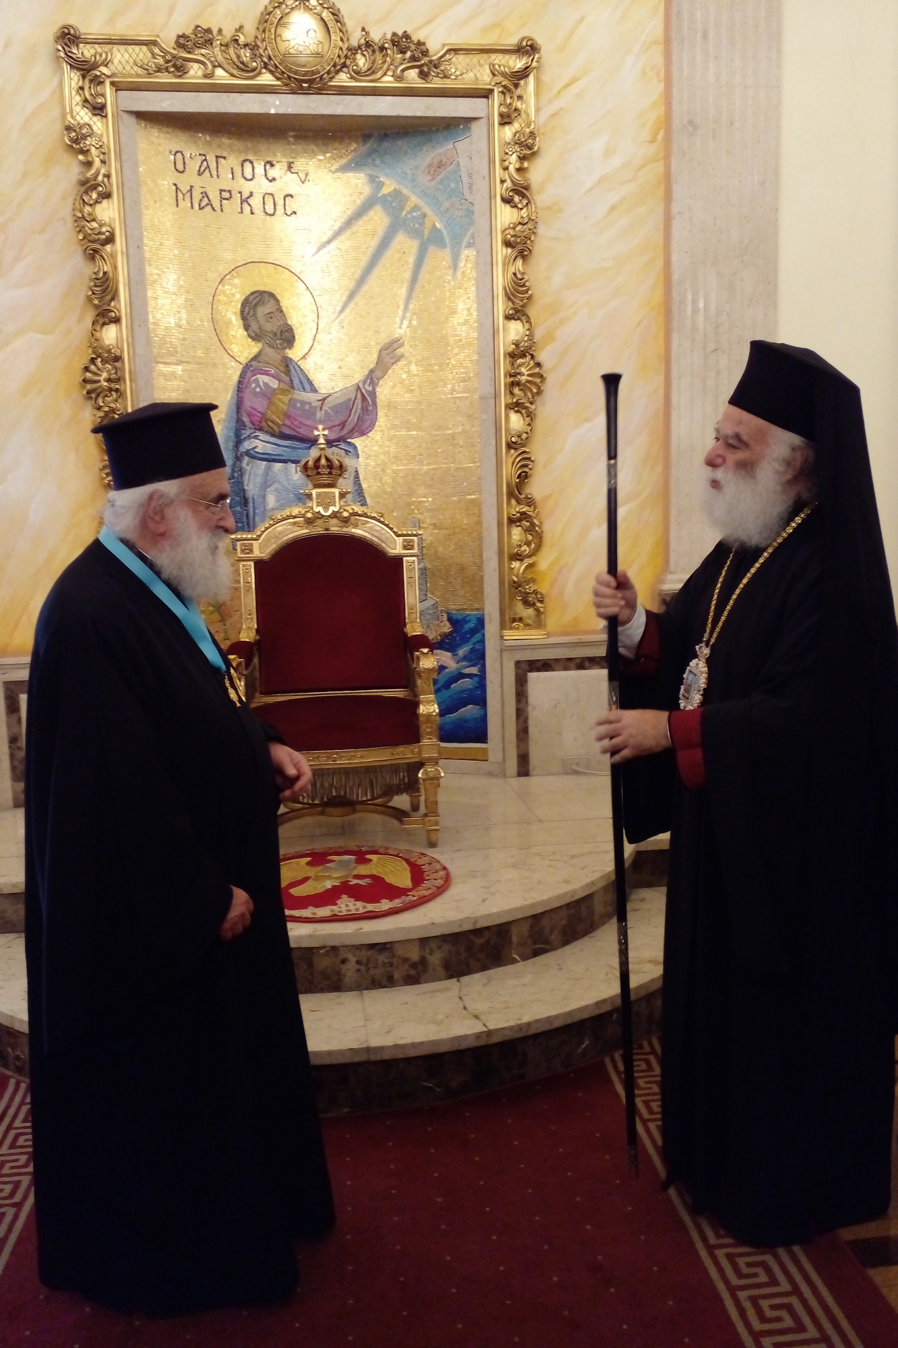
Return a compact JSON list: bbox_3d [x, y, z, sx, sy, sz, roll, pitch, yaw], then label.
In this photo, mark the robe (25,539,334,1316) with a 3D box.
[{"bbox_3d":[-0.550,0.465,2.135,0.550,1.480,0.570,-2,7,-4],"label":"robe"}]

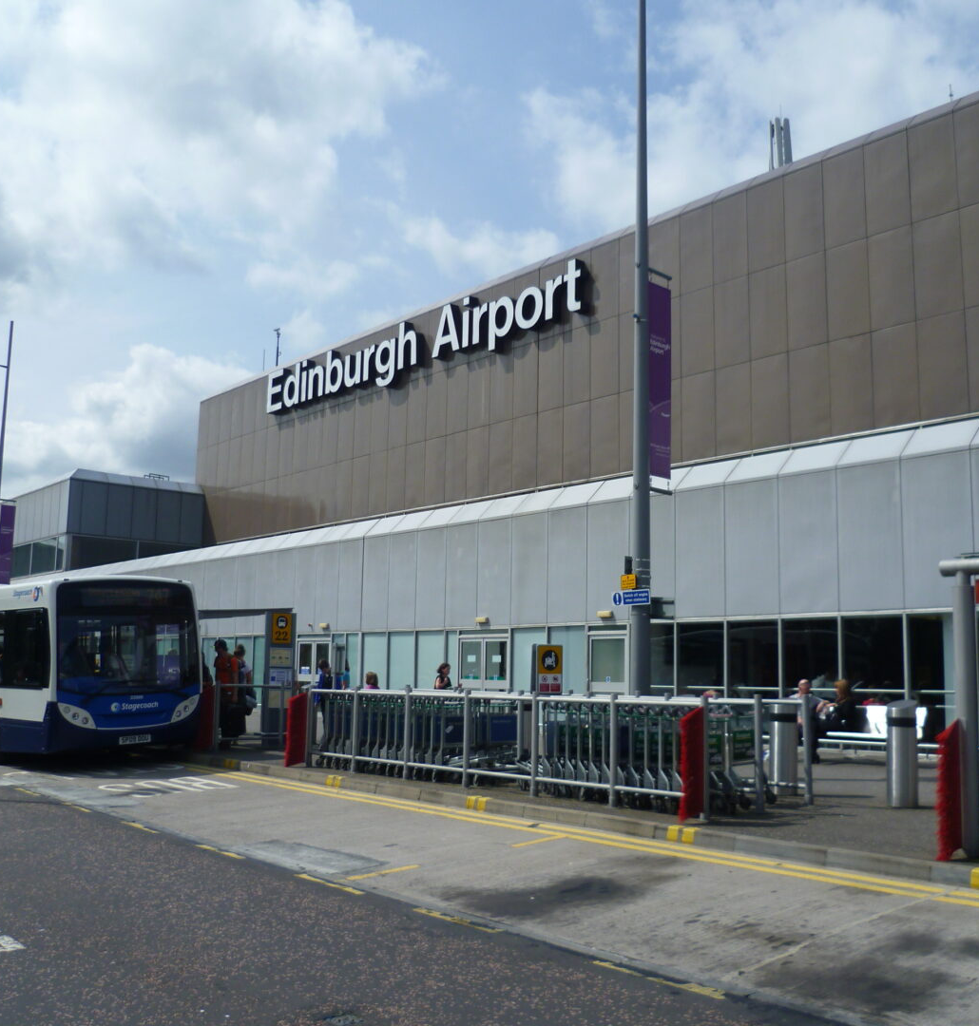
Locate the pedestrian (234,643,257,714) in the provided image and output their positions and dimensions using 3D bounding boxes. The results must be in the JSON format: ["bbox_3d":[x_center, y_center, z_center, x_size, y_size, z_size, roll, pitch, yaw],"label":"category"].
[{"bbox_3d":[-4.656,3.482,20.935,0.500,1.840,0.450,-6,-11,40],"label":"pedestrian"}]

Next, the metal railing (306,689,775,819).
[{"bbox_3d":[0.205,2.878,14.161,1.300,1.210,7.200,9,-11,-40],"label":"metal railing"}]

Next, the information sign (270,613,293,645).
[{"bbox_3d":[-4.018,2.253,21.500,0.430,0.600,0.080,9,-11,-40],"label":"information sign"}]

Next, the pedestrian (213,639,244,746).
[{"bbox_3d":[-4.738,3.279,19.824,0.550,1.900,0.420,-2,-9,23],"label":"pedestrian"}]

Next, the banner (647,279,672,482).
[{"bbox_3d":[2.457,-1.919,16.020,0.520,2.860,0.040,9,-11,-40],"label":"banner"}]

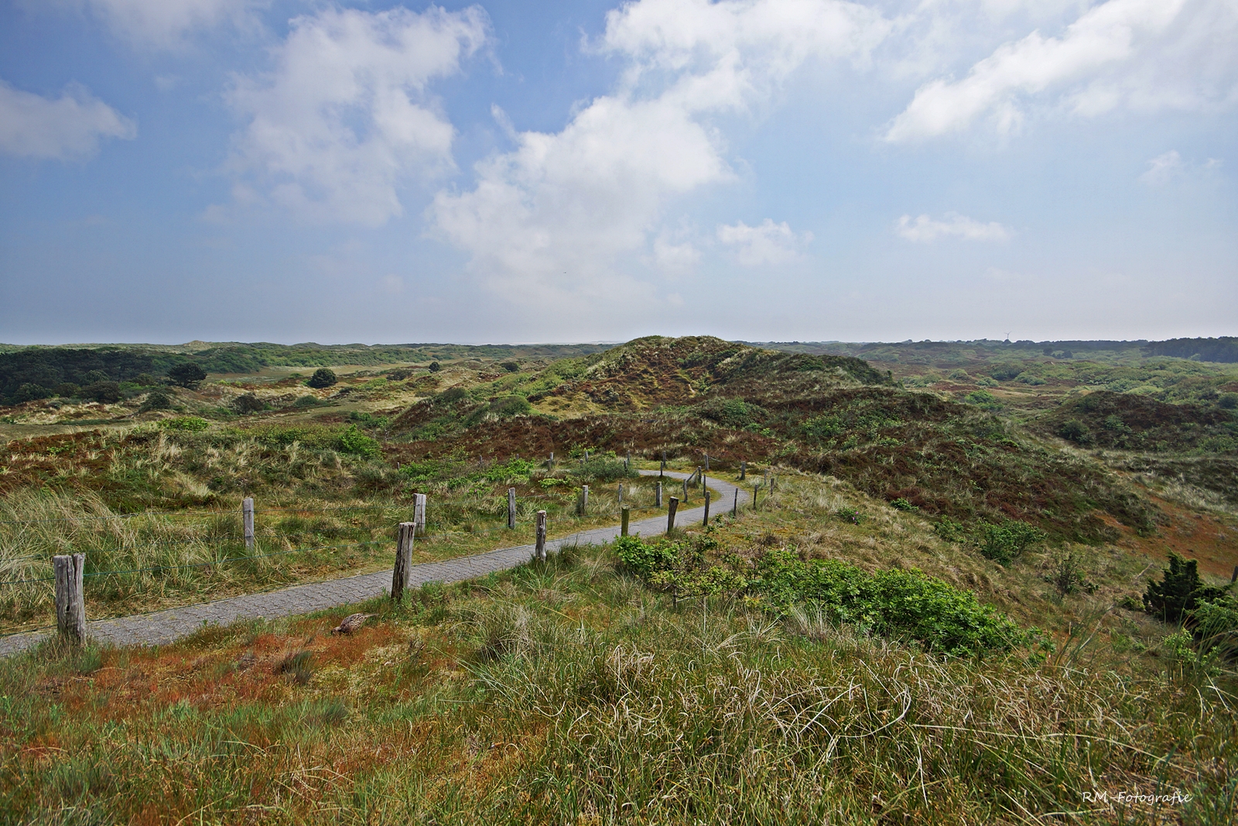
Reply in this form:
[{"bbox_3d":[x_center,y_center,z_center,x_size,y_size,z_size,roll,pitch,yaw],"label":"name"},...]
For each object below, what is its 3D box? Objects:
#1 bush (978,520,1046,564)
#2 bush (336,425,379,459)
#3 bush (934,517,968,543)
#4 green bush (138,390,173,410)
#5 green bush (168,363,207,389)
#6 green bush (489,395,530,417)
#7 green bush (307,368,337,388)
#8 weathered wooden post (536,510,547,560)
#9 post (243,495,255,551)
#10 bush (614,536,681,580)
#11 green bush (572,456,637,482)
[{"bbox_3d":[12.039,3.954,15.800,1.649,1.321,1.484,6,10,38],"label":"bush"},{"bbox_3d":[-14.144,1.548,28.000,2.061,1.731,1.958,-4,9,-27],"label":"bush"},{"bbox_3d":[10.608,3.742,16.500,0.911,0.810,0.819,5,9,33],"label":"bush"},{"bbox_3d":[-65.406,-1.847,73.000,3.567,2.920,3.210,-7,10,-42],"label":"green bush"},{"bbox_3d":[-90.388,-7.794,108.000,6.210,5.105,5.589,-6,10,-39],"label":"green bush"},{"bbox_3d":[-10.590,-0.656,50.000,3.943,2.091,3.351,-2,8,-12],"label":"green bush"},{"bbox_3d":[-62.249,-7.288,108.000,5.612,4.124,5.051,-4,9,-30],"label":"green bush"},{"bbox_3d":[-1.494,2.357,9.900,0.180,0.970,0.180,-1,8,-9],"label":"weathered wooden post"},{"bbox_3d":[-6.453,1.923,9.000,0.155,0.950,0.155,-6,10,-36],"label":"post"},{"bbox_3d":[0.495,2.466,8.800,1.136,0.736,1.023,0,8,3],"label":"bush"},{"bbox_3d":[-0.828,3.125,28.500,3.524,1.347,2.643,0,8,-2],"label":"green bush"}]

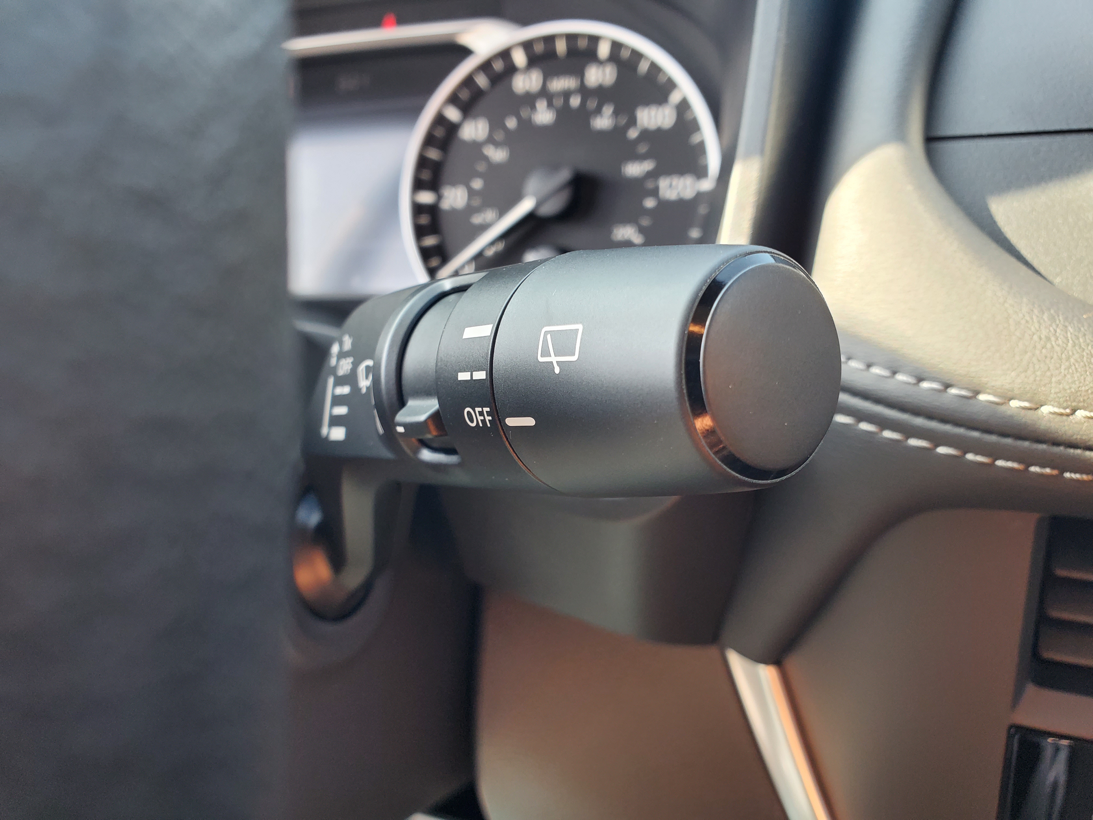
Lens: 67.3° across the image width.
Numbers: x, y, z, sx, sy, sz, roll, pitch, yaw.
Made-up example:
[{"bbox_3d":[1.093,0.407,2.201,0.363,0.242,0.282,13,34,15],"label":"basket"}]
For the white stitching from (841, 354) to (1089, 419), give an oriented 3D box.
[{"bbox_3d":[0.066,-0.004,0.134,0.003,0.003,0.042,-10,21,-36],"label":"white stitching"}]

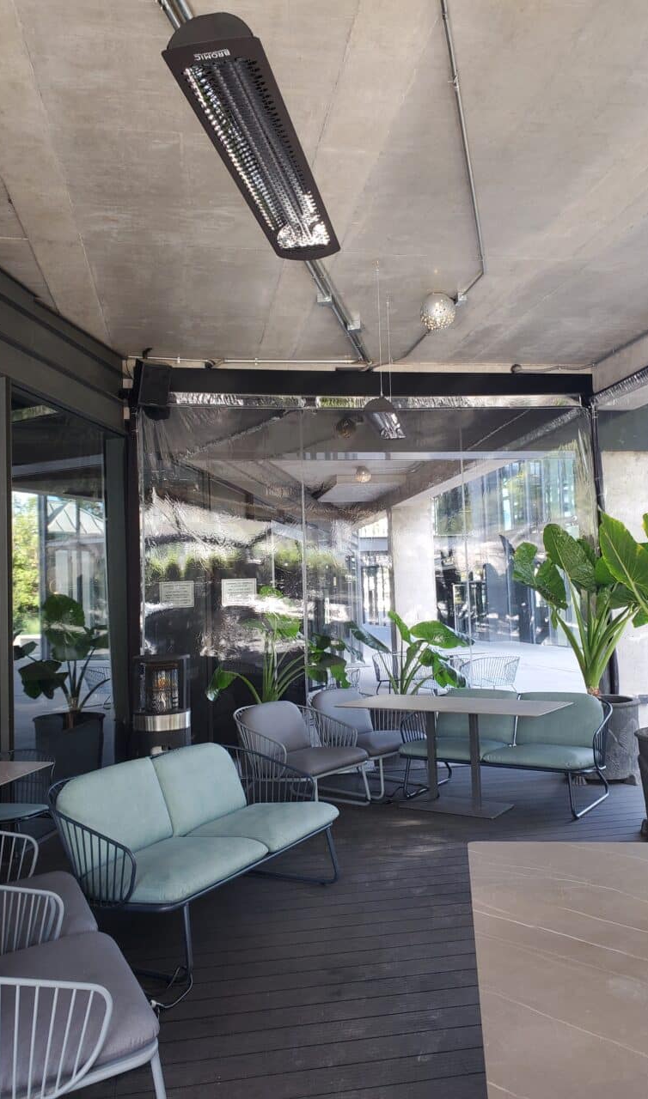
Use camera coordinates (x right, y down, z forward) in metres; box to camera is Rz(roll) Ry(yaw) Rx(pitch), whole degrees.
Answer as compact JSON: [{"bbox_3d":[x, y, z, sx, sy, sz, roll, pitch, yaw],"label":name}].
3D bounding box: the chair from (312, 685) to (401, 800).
[{"bbox_3d":[0.390,1.569,6.937,0.770,0.775,0.820,-5,-5,41],"label":"chair"}]

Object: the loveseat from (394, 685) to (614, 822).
[{"bbox_3d":[1.369,1.497,6.319,1.520,0.775,0.770,-4,-4,35],"label":"loveseat"}]

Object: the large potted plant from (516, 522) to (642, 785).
[{"bbox_3d":[2.132,0.833,6.857,1.120,2.113,1.000,-2,-4,0],"label":"large potted plant"}]

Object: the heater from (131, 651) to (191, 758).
[{"bbox_3d":[-1.218,1.390,6.279,0.440,1.163,0.440,-2,-4,0],"label":"heater"}]

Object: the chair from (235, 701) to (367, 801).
[{"bbox_3d":[-0.149,1.542,6.196,0.770,0.775,0.830,-5,-4,38],"label":"chair"}]

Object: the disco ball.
[{"bbox_3d":[0.820,-1.706,5.914,0.255,0.265,0.255,-2,-4,0],"label":"disco ball"}]

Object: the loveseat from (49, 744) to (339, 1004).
[{"bbox_3d":[-0.570,1.431,4.158,0.770,0.775,1.520,-4,-4,28],"label":"loveseat"}]

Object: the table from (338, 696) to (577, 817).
[{"bbox_3d":[0.951,1.513,6.067,1.582,0.741,0.714,-4,-4,33],"label":"table"}]

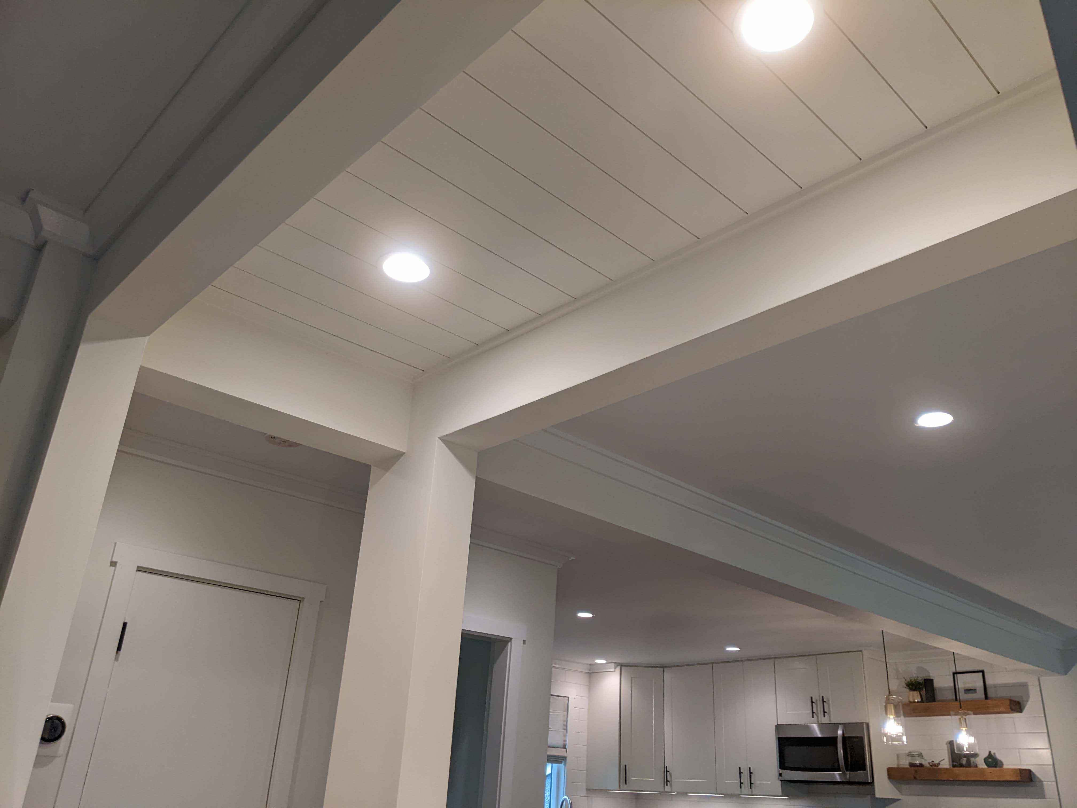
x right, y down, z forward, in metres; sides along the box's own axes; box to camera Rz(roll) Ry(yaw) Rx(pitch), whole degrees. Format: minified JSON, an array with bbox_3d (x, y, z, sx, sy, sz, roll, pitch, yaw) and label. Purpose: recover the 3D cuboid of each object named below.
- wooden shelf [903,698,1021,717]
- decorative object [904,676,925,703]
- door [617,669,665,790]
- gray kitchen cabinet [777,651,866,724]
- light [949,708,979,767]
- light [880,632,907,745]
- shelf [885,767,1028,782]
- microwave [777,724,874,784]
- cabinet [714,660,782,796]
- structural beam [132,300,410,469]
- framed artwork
[{"bbox_3d":[2.989,2.215,6.126,0.200,0.080,0.917,23,-31,-38],"label":"wooden shelf"},{"bbox_3d":[2.837,2.156,6.336,0.140,0.190,0.145,23,-31,-38],"label":"decorative object"},{"bbox_3d":[0.923,2.865,7.454,0.400,1.010,0.025,2,-24,3],"label":"door"},{"bbox_3d":[2.340,2.294,6.698,0.390,0.508,0.766,23,-31,-38],"label":"gray kitchen cabinet"},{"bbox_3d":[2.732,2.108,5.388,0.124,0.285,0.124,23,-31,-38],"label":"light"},{"bbox_3d":[2.025,1.612,4.865,0.124,0.669,0.124,23,-31,-38],"label":"light"},{"bbox_3d":[2.963,2.625,5.951,0.200,0.076,0.912,23,-31,-38],"label":"shelf"},{"bbox_3d":[2.299,2.713,6.490,0.425,0.422,0.763,23,-31,-38],"label":"microwave"},{"bbox_3d":[1.853,2.720,7.058,0.390,1.027,0.608,23,-31,-38],"label":"cabinet"},{"bbox_3d":[-0.716,-0.062,2.241,0.773,0.229,0.175,23,-31,-38],"label":"structural beam"},{"bbox_3d":[3.132,2.053,6.093,0.045,0.213,0.225,23,-31,-38],"label":"framed artwork"}]

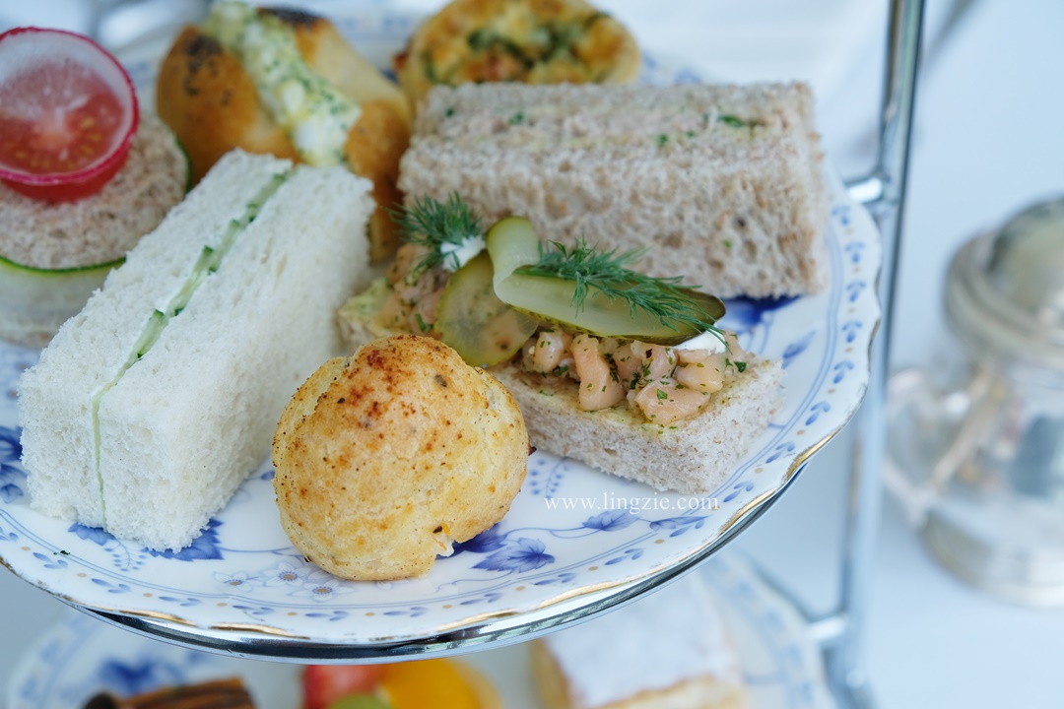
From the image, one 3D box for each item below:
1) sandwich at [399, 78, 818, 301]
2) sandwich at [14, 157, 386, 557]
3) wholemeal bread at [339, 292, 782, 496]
[{"bbox_3d":[0.018,-0.035,0.391,0.085,0.032,0.034,0,40,3],"label":"sandwich"},{"bbox_3d":[-0.063,-0.003,0.358,0.031,0.030,0.080,15,43,20],"label":"sandwich"},{"bbox_3d":[0.004,0.001,0.363,0.081,0.014,0.032,22,45,26],"label":"wholemeal bread"}]

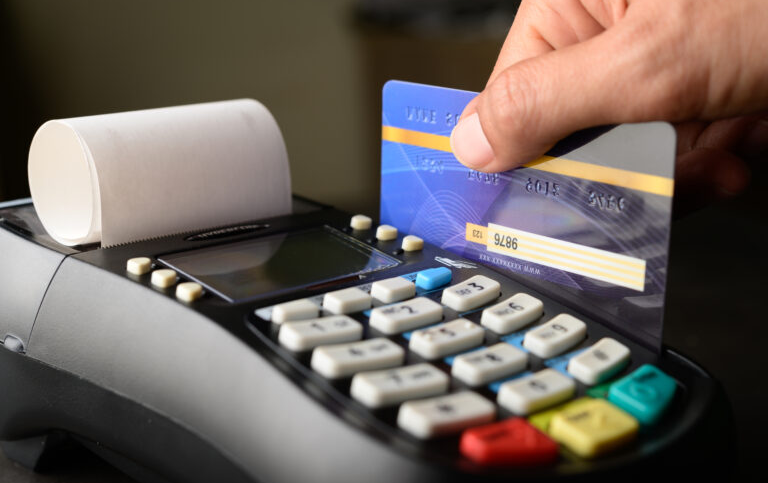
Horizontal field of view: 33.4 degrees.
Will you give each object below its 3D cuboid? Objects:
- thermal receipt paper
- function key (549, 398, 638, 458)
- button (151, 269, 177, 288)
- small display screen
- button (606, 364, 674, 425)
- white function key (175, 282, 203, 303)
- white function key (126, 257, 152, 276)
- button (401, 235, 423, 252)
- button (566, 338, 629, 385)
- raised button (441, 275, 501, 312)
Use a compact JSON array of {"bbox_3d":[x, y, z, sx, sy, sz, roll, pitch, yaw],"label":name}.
[{"bbox_3d":[-0.055,-0.018,0.320,0.058,0.030,0.032,-12,18,-43],"label":"thermal receipt paper"},{"bbox_3d":[0.040,0.035,0.241,0.016,0.004,0.011,-12,31,-43],"label":"function key"},{"bbox_3d":[-0.049,0.008,0.287,0.006,0.002,0.004,-12,26,-40],"label":"button"},{"bbox_3d":[-0.024,0.005,0.306,0.051,0.002,0.030,-12,26,-40],"label":"small display screen"},{"bbox_3d":[0.050,0.029,0.244,0.009,0.004,0.015,21,25,32],"label":"button"},{"bbox_3d":[-0.043,0.010,0.281,0.006,0.002,0.004,-12,26,-40],"label":"white function key"},{"bbox_3d":[-0.054,0.005,0.284,0.004,0.003,0.005,-12,26,-43],"label":"white function key"},{"bbox_3d":[0.007,0.000,0.324,0.006,0.002,0.004,-12,26,-40],"label":"button"},{"bbox_3d":[0.043,0.024,0.257,0.007,0.004,0.016,22,25,33],"label":"button"},{"bbox_3d":[0.019,0.011,0.281,0.007,0.004,0.016,22,25,33],"label":"raised button"}]

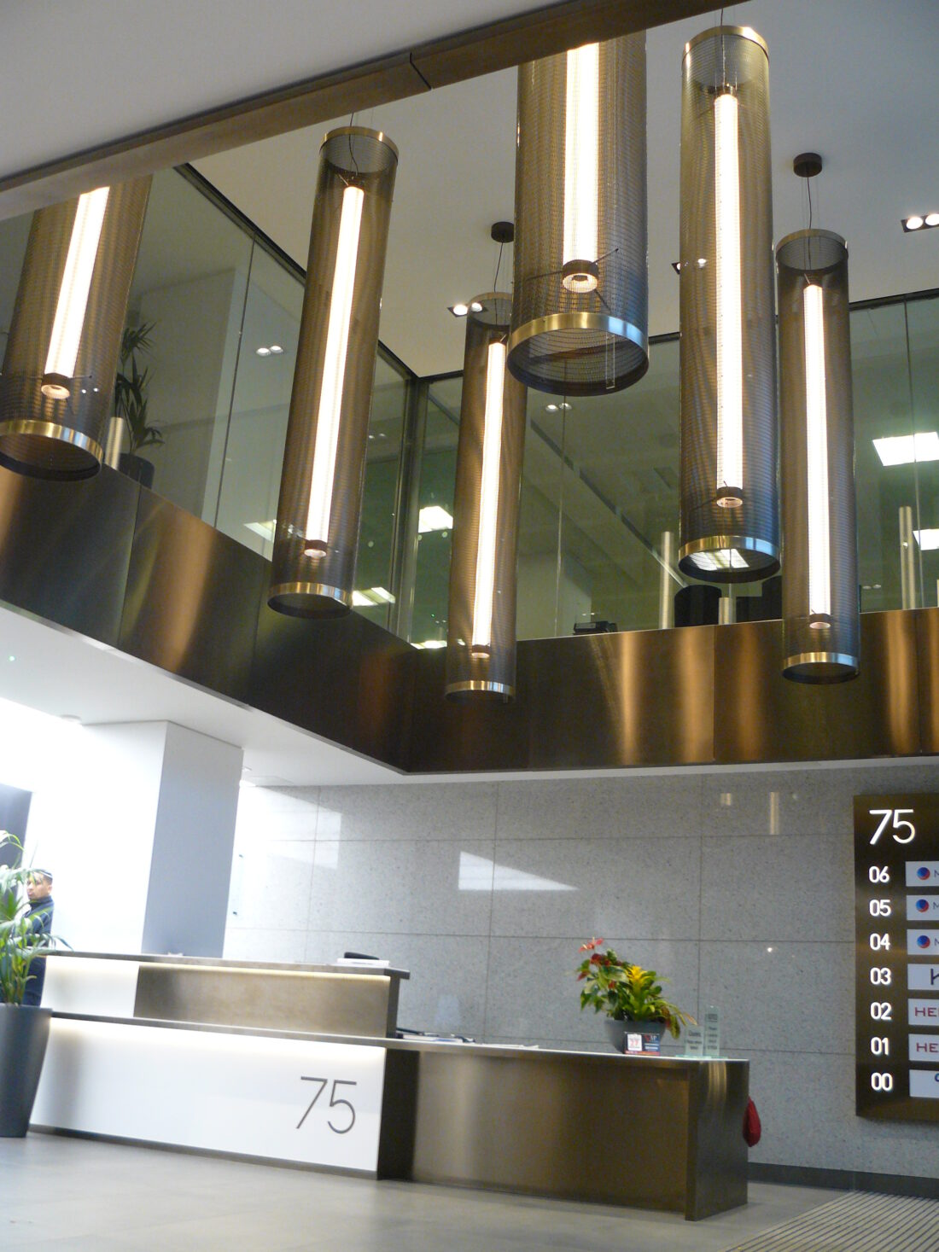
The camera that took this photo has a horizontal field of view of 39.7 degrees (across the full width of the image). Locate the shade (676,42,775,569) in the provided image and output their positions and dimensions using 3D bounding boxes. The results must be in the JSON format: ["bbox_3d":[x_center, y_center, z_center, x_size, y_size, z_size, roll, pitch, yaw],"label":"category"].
[{"bbox_3d":[1.117,-1.440,5.644,0.406,2.577,0.406,-5,-20,26],"label":"shade"}]

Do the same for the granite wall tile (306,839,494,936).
[{"bbox_3d":[-0.508,1.925,9.610,1.530,0.691,0.030,-5,-20,26],"label":"granite wall tile"}]

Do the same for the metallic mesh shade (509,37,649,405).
[{"bbox_3d":[0.400,-1.984,4.187,0.406,2.577,0.406,4,-18,1],"label":"metallic mesh shade"}]

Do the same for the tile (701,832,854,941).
[{"bbox_3d":[2.204,1.670,8.293,1.530,0.691,0.030,-5,-20,26],"label":"tile"}]

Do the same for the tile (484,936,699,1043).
[{"bbox_3d":[0.808,2.441,8.740,1.530,0.685,0.030,-5,-20,26],"label":"tile"}]

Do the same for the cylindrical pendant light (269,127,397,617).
[{"bbox_3d":[-0.660,-1.301,6.473,0.406,2.577,0.406,4,-18,1],"label":"cylindrical pendant light"}]

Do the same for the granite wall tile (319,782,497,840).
[{"bbox_3d":[-0.473,1.401,9.781,1.530,0.428,0.030,-5,-20,26],"label":"granite wall tile"}]

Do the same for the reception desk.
[{"bbox_3d":[-0.647,2.483,7.307,4.291,1.112,0.991,-5,-20,25],"label":"reception desk"}]

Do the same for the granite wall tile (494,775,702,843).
[{"bbox_3d":[0.893,1.277,9.117,1.530,0.428,0.030,-5,-20,26],"label":"granite wall tile"}]

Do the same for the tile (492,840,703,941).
[{"bbox_3d":[0.855,1.801,8.947,1.530,0.691,0.030,-5,-20,26],"label":"tile"}]

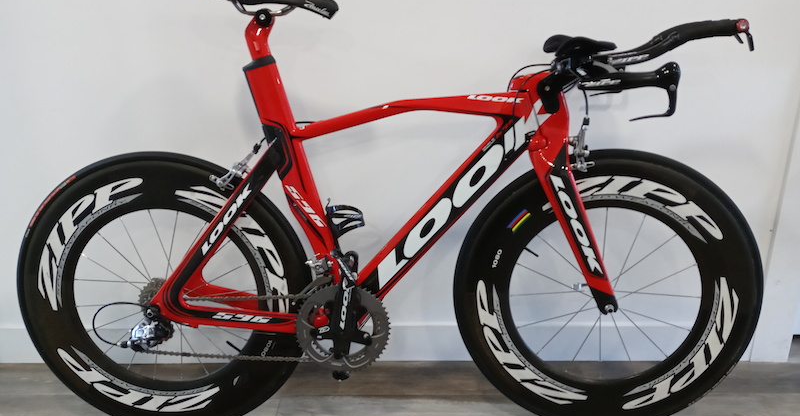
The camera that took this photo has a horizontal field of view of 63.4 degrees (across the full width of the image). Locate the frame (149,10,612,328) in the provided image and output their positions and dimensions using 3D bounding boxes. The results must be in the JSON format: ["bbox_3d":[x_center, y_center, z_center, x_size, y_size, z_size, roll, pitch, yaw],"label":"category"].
[{"bbox_3d":[-0.037,-0.057,1.389,1.010,0.695,0.140,0,14,1],"label":"frame"}]

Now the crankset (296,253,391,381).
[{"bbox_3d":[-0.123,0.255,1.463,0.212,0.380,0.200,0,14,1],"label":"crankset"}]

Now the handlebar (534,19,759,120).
[{"bbox_3d":[0.482,-0.289,1.302,0.395,0.178,0.440,1,16,7],"label":"handlebar"}]

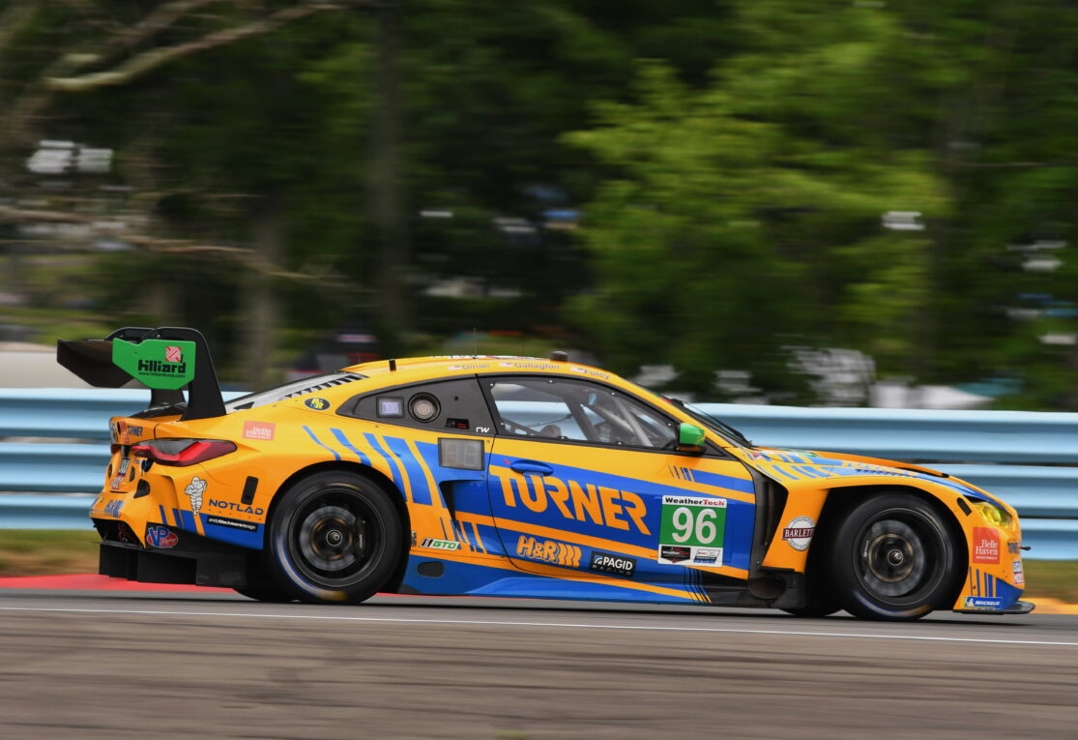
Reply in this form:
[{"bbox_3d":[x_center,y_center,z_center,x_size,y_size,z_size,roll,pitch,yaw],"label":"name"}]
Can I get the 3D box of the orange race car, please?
[{"bbox_3d":[0.110,0.555,40.735,5.020,1.380,2.050,2,-1,-12],"label":"orange race car"}]

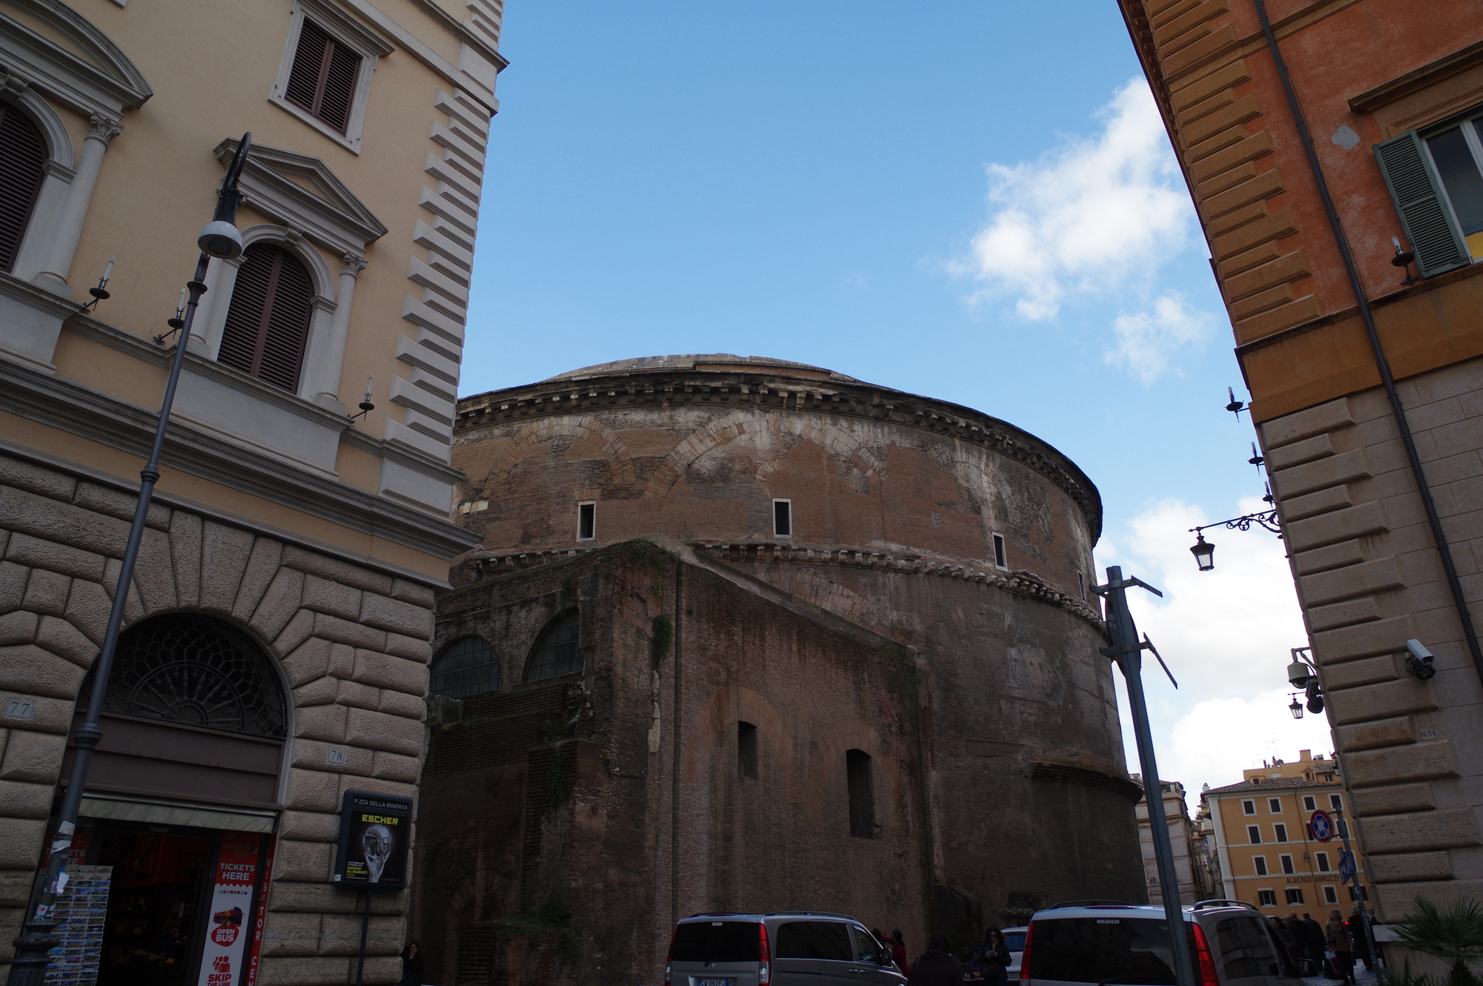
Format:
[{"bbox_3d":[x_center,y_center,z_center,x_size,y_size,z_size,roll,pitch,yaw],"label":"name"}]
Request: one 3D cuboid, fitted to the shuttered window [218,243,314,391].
[{"bbox_3d":[-6.752,-2.572,14.223,0.150,2.271,1.206,-18,-29,33],"label":"shuttered window"}]

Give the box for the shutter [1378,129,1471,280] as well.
[{"bbox_3d":[9.200,-3.933,13.393,0.540,2.320,0.050,-20,-30,36],"label":"shutter"}]

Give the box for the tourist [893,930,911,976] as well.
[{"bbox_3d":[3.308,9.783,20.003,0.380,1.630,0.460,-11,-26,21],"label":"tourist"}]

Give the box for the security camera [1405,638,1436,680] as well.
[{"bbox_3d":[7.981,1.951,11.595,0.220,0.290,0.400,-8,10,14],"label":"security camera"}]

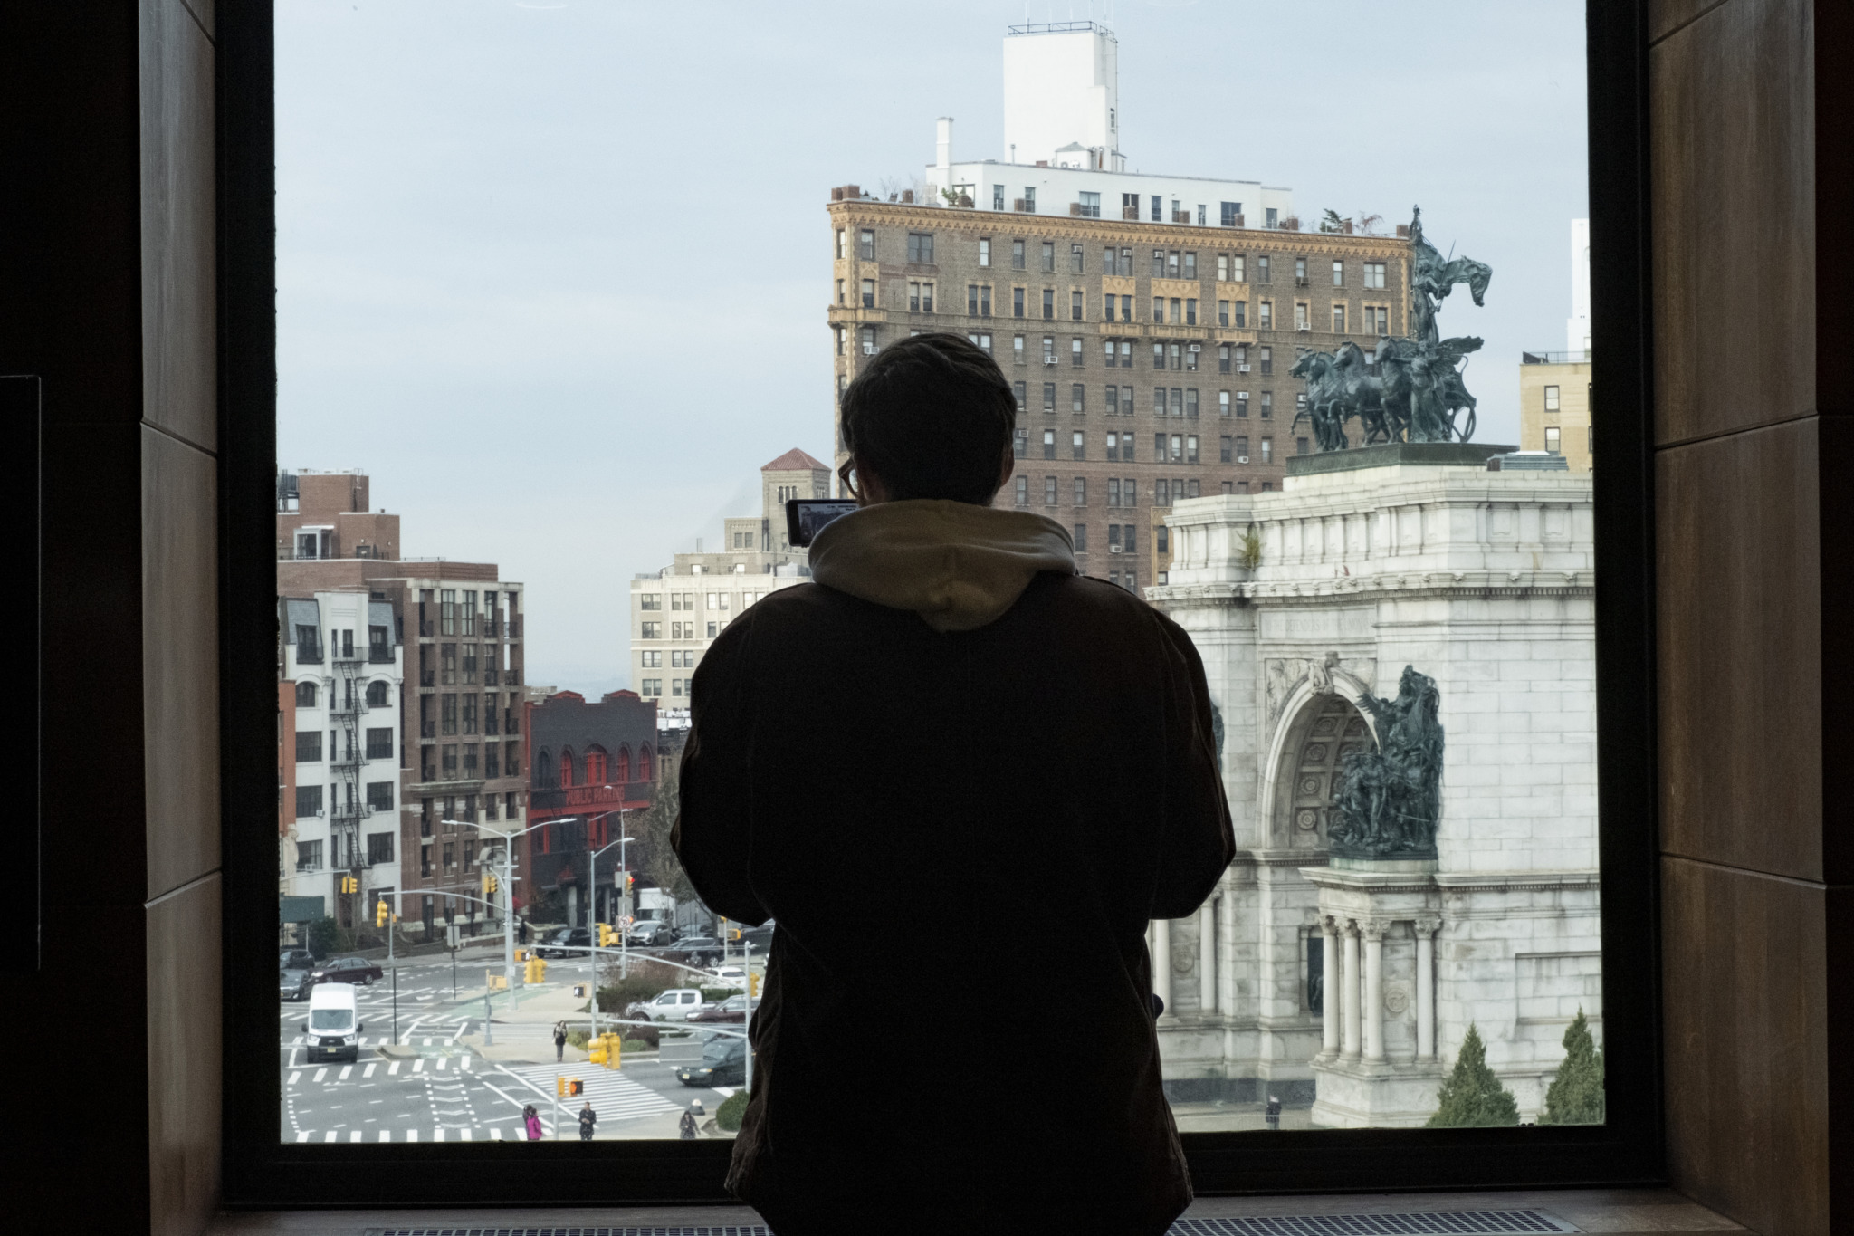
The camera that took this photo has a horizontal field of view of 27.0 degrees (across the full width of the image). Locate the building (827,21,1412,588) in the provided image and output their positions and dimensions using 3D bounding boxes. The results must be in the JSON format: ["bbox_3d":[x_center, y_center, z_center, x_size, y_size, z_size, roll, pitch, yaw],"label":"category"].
[{"bbox_3d":[7.747,-9.974,263.681,47.800,61.000,22.000,0,-1,-33],"label":"building"}]

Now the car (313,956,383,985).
[{"bbox_3d":[-31.850,19.460,211.600,1.820,1.460,4.800,-1,-1,45],"label":"car"}]

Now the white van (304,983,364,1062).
[{"bbox_3d":[-24.400,16.667,158.986,2.200,2.720,6.000,0,-1,-8],"label":"white van"}]

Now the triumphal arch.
[{"bbox_3d":[17.434,5.700,145.481,13.000,24.000,26.400,0,-1,-19],"label":"triumphal arch"}]

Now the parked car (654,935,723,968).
[{"bbox_3d":[-14.300,20.075,230.800,4.650,1.700,1.850,0,-1,-40],"label":"parked car"}]

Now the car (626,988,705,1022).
[{"bbox_3d":[-11.350,18.096,180.000,5.250,1.770,1.870,0,-1,-10],"label":"car"}]

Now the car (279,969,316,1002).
[{"bbox_3d":[-32.900,19.016,200.500,1.830,1.500,4.600,0,-1,1],"label":"car"}]

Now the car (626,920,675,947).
[{"bbox_3d":[-16.939,19.284,238.200,1.820,1.540,4.500,0,-1,13],"label":"car"}]

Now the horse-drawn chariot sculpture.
[{"bbox_3d":[18.180,-10.952,145.918,6.500,9.300,9.200,0,-1,-19],"label":"horse-drawn chariot sculpture"}]

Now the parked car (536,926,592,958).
[{"bbox_3d":[-22.860,20.512,243.000,1.900,1.760,4.750,-1,-1,22],"label":"parked car"}]

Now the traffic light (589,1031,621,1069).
[{"bbox_3d":[-8.930,11.970,107.000,0.850,1.050,0.650,0,-1,-3],"label":"traffic light"}]

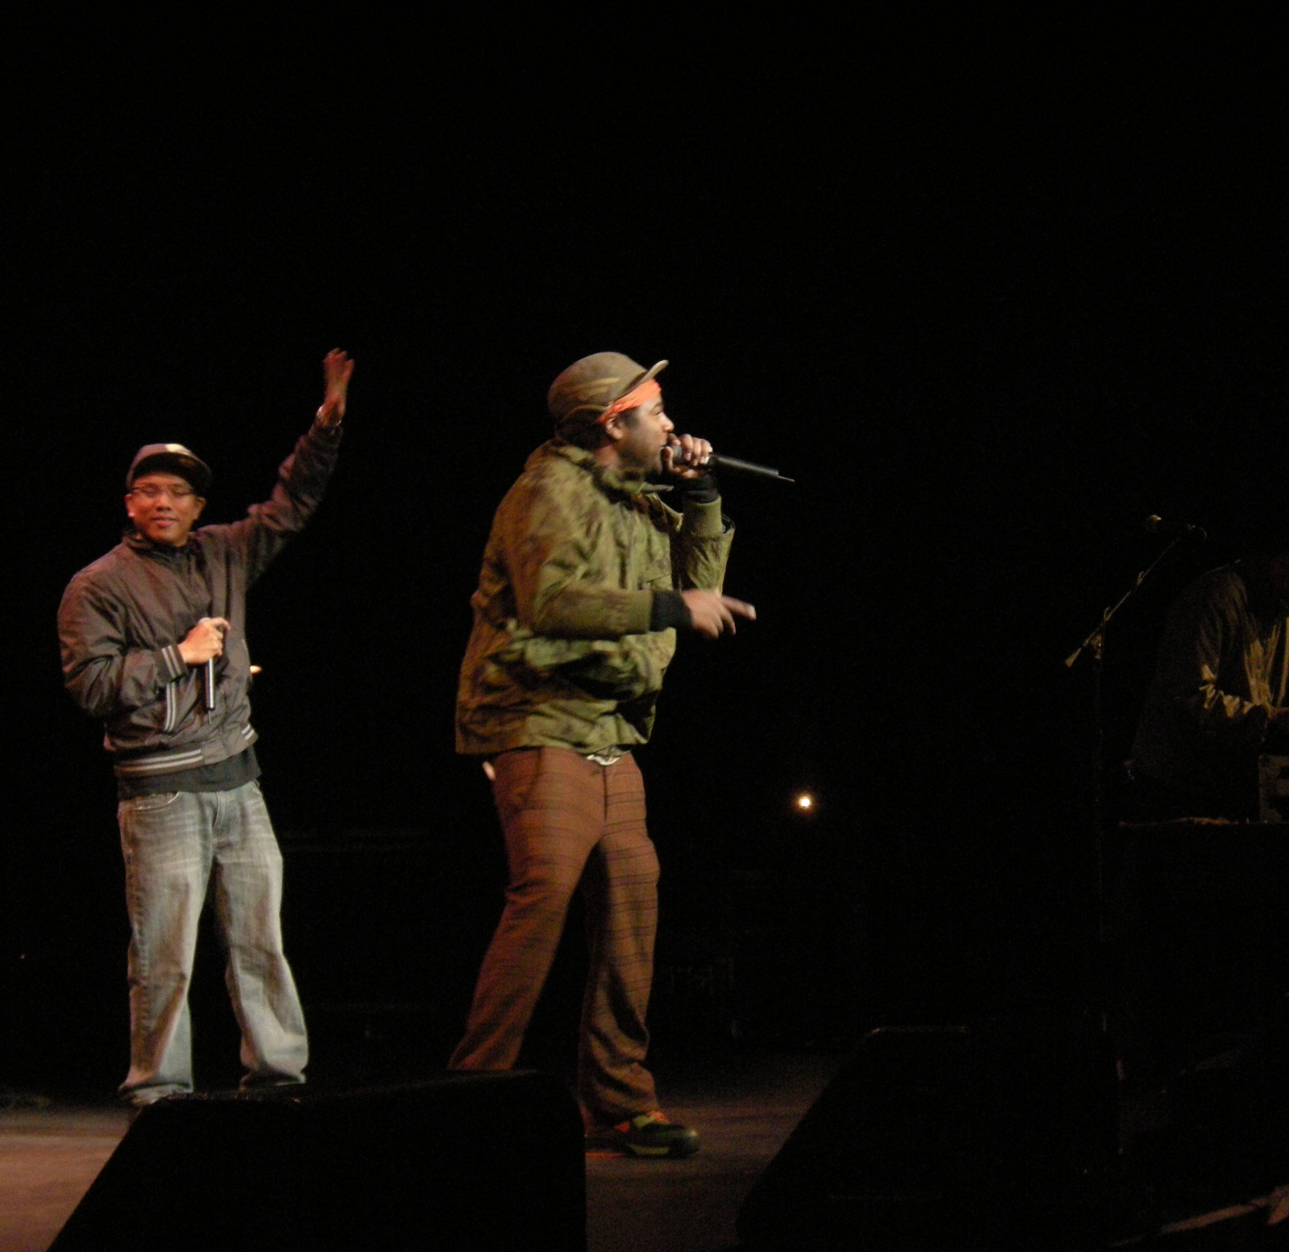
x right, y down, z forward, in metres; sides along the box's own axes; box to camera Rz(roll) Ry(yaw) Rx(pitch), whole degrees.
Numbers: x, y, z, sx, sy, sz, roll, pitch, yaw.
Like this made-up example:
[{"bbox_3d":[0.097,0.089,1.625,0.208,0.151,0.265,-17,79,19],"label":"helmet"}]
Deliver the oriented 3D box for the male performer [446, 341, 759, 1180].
[{"bbox_3d":[-0.098,0.275,8.149,0.620,1.751,0.560,-2,-4,27],"label":"male performer"}]

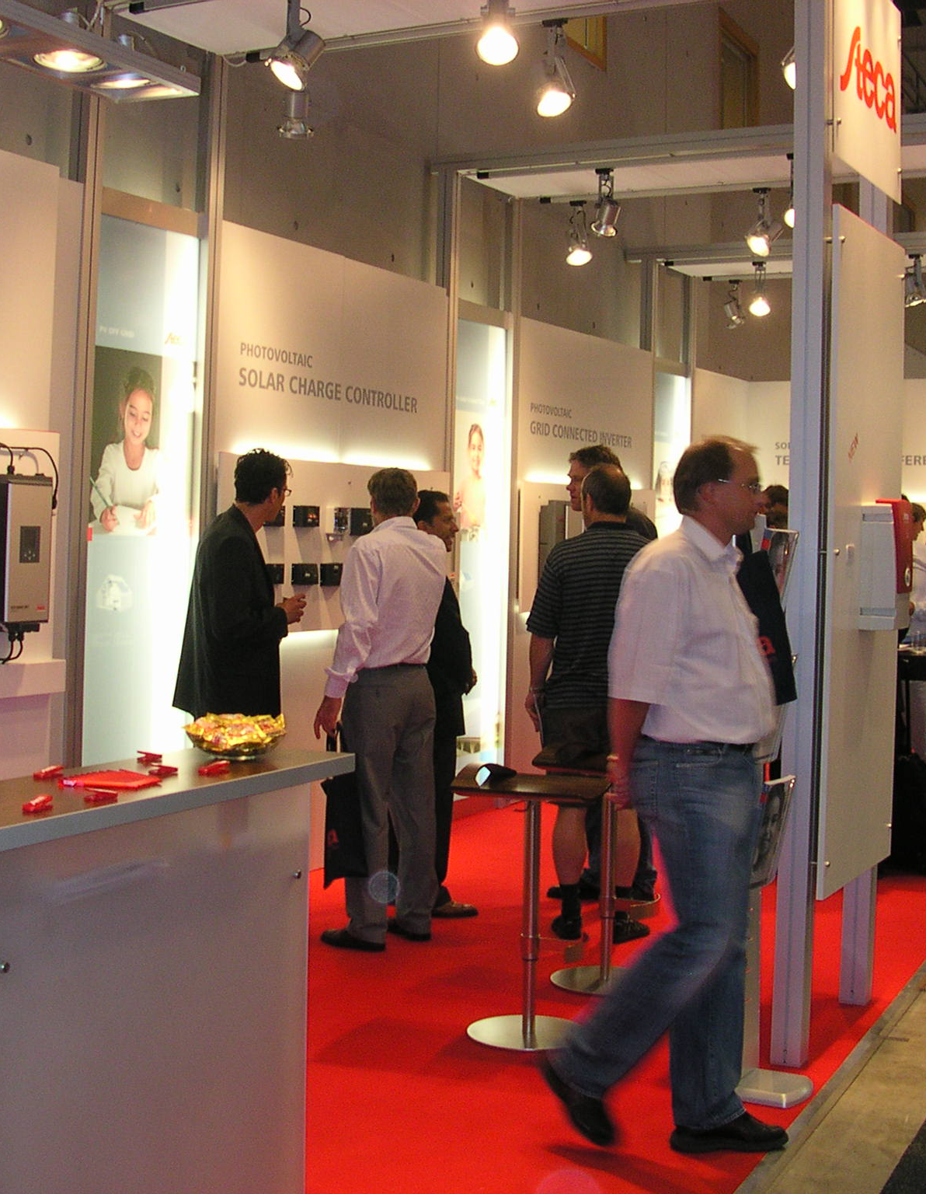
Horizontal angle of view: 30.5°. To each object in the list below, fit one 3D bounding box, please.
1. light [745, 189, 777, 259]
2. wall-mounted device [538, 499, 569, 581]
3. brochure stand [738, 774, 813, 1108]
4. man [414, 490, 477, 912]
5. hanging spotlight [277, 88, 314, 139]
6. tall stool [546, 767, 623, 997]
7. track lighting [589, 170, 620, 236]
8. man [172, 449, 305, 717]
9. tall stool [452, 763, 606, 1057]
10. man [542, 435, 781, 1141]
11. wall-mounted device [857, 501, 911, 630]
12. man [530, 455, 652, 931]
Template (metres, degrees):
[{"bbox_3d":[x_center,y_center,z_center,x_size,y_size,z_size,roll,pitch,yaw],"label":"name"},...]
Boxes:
[{"bbox_3d":[1.579,-1.983,9.001,0.160,0.360,0.190,2,2,37],"label":"light"},{"bbox_3d":[0.575,-0.294,10.021,0.150,0.540,0.250,2,2,28],"label":"wall-mounted device"},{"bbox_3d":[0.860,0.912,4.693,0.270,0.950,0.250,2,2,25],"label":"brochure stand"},{"bbox_3d":[-0.141,0.436,6.870,0.380,1.738,0.500,0,2,-24],"label":"man"},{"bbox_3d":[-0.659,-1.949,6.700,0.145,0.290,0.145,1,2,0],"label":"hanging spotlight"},{"bbox_3d":[0.512,0.933,5.925,0.420,0.810,0.400,2,2,28],"label":"tall stool"},{"bbox_3d":[0.725,-2.013,8.661,0.180,0.350,0.140,0,2,-30],"label":"track lighting"},{"bbox_3d":[-0.755,0.428,5.581,0.420,1.810,0.500,0,2,-28],"label":"man"},{"bbox_3d":[0.205,0.959,5.233,0.440,0.820,0.380,2,2,25],"label":"tall stool"},{"bbox_3d":[0.501,0.494,4.254,0.620,1.800,0.520,1,2,3],"label":"man"},{"bbox_3d":[1.332,-0.102,5.307,0.135,0.394,0.208,2,2,28],"label":"wall-mounted device"},{"bbox_3d":[0.484,0.405,6.552,0.530,1.846,0.350,1,2,9],"label":"man"}]

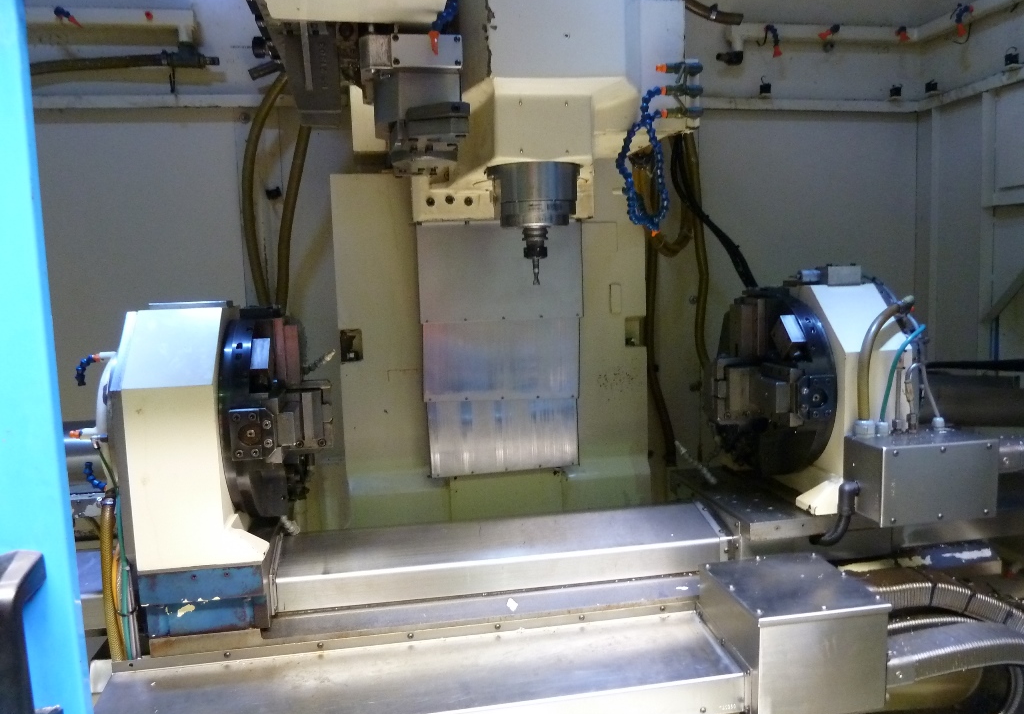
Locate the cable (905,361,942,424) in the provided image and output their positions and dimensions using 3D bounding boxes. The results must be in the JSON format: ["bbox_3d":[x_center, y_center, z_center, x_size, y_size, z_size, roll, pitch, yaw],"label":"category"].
[{"bbox_3d":[0.967,0.087,1.735,0.095,0.151,0.035,-3,6,-9],"label":"cable"}]

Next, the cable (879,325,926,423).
[{"bbox_3d":[0.929,0.039,1.752,0.169,0.218,0.080,-3,6,-9],"label":"cable"}]

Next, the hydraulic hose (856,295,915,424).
[{"bbox_3d":[0.888,-0.002,1.747,0.221,0.279,0.126,-3,6,-9],"label":"hydraulic hose"}]

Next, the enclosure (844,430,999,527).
[{"bbox_3d":[0.927,0.267,1.687,0.283,0.177,0.139,-3,6,-9],"label":"enclosure"}]

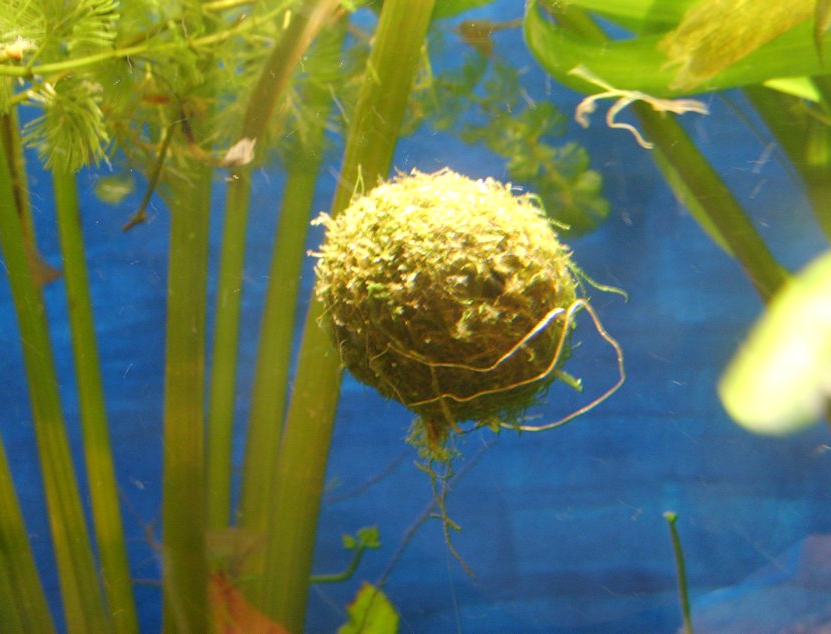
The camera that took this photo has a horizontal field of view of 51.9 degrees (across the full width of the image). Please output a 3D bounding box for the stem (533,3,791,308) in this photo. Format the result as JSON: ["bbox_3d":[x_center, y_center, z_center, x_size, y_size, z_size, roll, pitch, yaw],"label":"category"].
[{"bbox_3d":[0.083,-0.056,0.290,0.013,0.123,0.013,-38,0,0],"label":"stem"}]

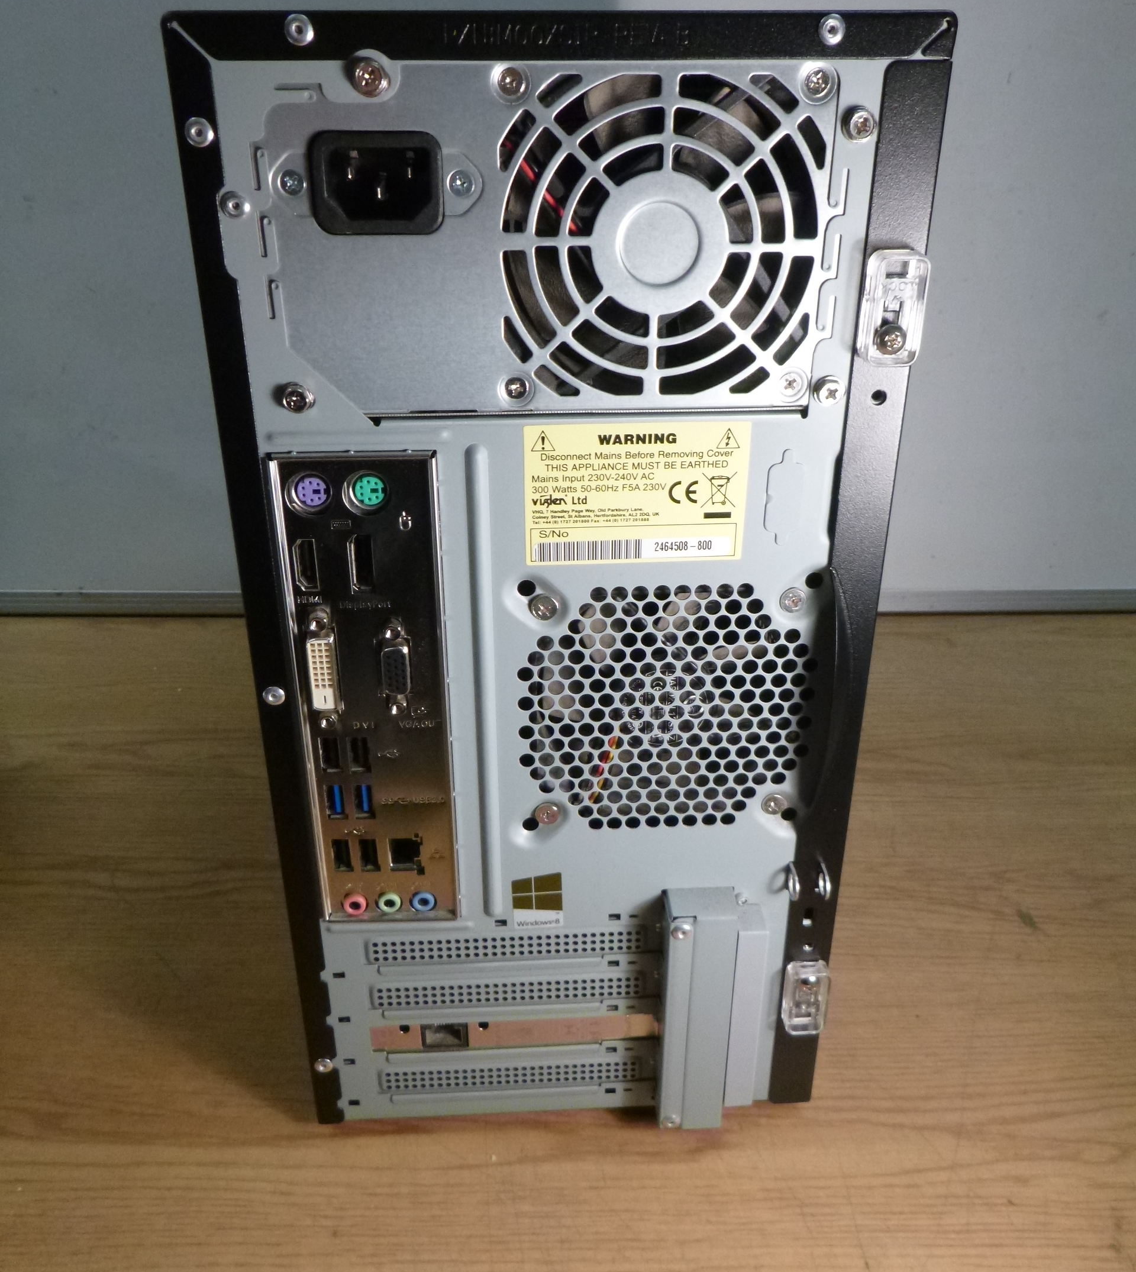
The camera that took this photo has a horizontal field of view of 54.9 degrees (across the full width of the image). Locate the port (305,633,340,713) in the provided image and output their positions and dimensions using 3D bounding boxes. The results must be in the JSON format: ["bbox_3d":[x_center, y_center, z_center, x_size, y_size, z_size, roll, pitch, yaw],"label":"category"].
[{"bbox_3d":[-0.071,0.009,0.320,0.009,0.024,0.010,-2,27,-3],"label":"port"}]

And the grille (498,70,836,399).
[{"bbox_3d":[0.022,-0.102,0.279,0.080,0.079,0.021,-2,27,-3],"label":"grille"}]

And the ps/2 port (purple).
[{"bbox_3d":[-0.069,-0.040,0.294,0.011,0.011,0.009,-2,27,-3],"label":"ps/2 port (purple)"}]

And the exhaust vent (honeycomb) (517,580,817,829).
[{"bbox_3d":[0.030,0.021,0.330,0.089,0.087,0.003,-2,27,-3],"label":"exhaust vent (honeycomb)"}]

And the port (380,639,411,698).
[{"bbox_3d":[-0.050,0.008,0.321,0.009,0.017,0.010,-2,27,-3],"label":"port"}]

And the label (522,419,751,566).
[{"bbox_3d":[0.019,-0.039,0.299,0.061,0.040,0.001,-2,27,-3],"label":"label"}]

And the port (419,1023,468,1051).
[{"bbox_3d":[-0.043,0.140,0.390,0.017,0.012,0.009,-1,27,-2],"label":"port"}]

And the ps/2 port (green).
[{"bbox_3d":[-0.054,-0.041,0.295,0.011,0.011,0.009,-2,27,-3],"label":"ps/2 port (green)"}]

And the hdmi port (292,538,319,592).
[{"bbox_3d":[-0.073,-0.022,0.308,0.006,0.015,0.009,-2,27,-3],"label":"hdmi port"}]

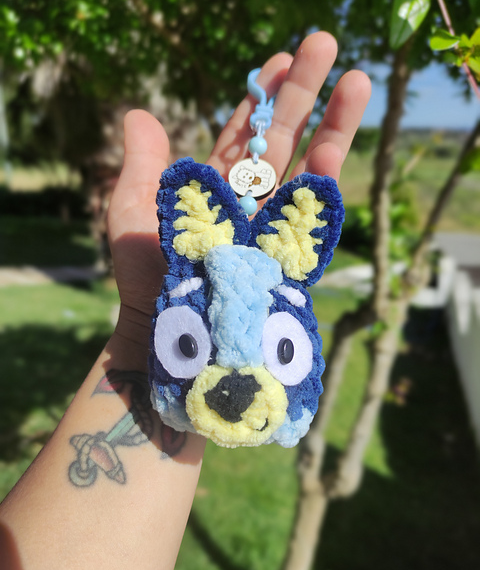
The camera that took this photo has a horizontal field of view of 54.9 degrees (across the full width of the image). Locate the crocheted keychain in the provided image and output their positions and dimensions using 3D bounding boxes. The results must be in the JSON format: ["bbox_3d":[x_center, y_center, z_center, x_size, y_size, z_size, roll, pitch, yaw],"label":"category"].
[{"bbox_3d":[0.005,-0.019,0.205,0.081,0.172,0.047,3,-12,2],"label":"crocheted keychain"}]

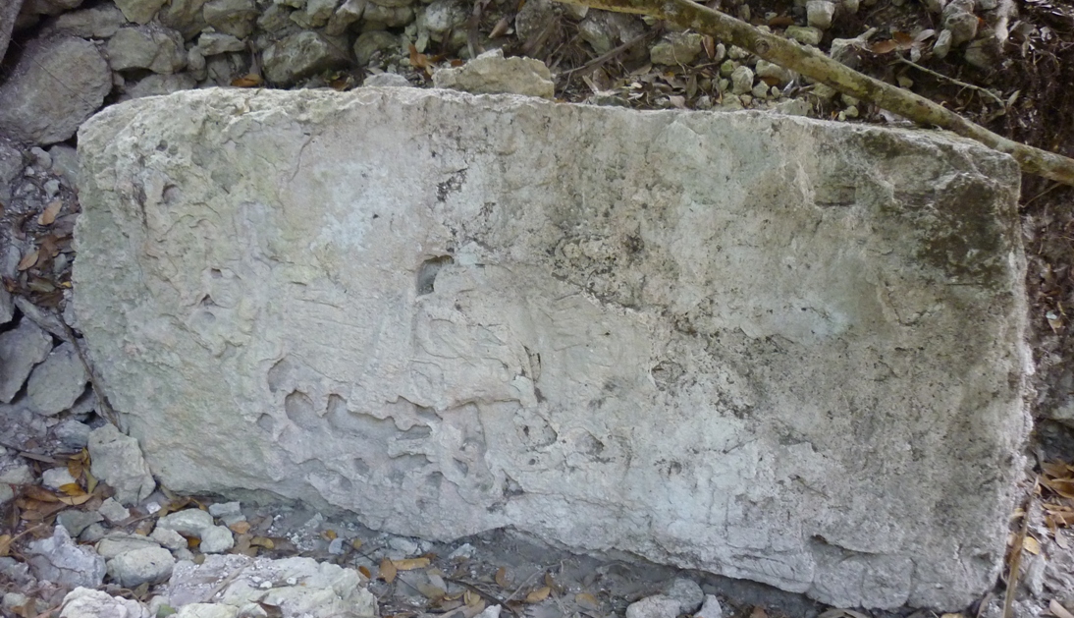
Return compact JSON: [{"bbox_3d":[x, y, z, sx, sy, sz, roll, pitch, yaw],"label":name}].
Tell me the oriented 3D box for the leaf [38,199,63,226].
[{"bbox_3d":[-1.188,-0.235,2.500,0.036,0.010,0.072,29,64,15],"label":"leaf"}]

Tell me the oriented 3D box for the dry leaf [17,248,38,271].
[{"bbox_3d":[-1.215,-0.115,2.450,0.031,0.012,0.073,22,48,3],"label":"dry leaf"}]

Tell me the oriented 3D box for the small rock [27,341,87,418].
[{"bbox_3d":[-1.103,0.160,2.350,0.135,0.140,0.110,-13,31,-25],"label":"small rock"}]

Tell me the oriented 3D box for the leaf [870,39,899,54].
[{"bbox_3d":[0.899,-0.679,2.650,0.069,0.012,0.032,-14,61,4],"label":"leaf"}]

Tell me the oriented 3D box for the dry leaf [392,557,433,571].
[{"bbox_3d":[-0.240,0.488,1.962,0.075,0.014,0.025,-5,31,-11],"label":"dry leaf"}]

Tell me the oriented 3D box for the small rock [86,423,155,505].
[{"bbox_3d":[-0.893,0.333,2.200,0.140,0.140,0.110,-11,31,-23],"label":"small rock"}]

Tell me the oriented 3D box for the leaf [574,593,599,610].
[{"bbox_3d":[0.093,0.541,1.899,0.050,0.012,0.029,22,35,31],"label":"leaf"}]

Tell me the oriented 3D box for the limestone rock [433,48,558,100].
[{"bbox_3d":[-0.100,-0.547,2.400,0.275,0.105,0.150,1,28,-3],"label":"limestone rock"}]

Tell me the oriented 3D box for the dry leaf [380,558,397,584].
[{"bbox_3d":[-0.281,0.496,1.944,0.033,0.015,0.059,-5,31,-11],"label":"dry leaf"}]

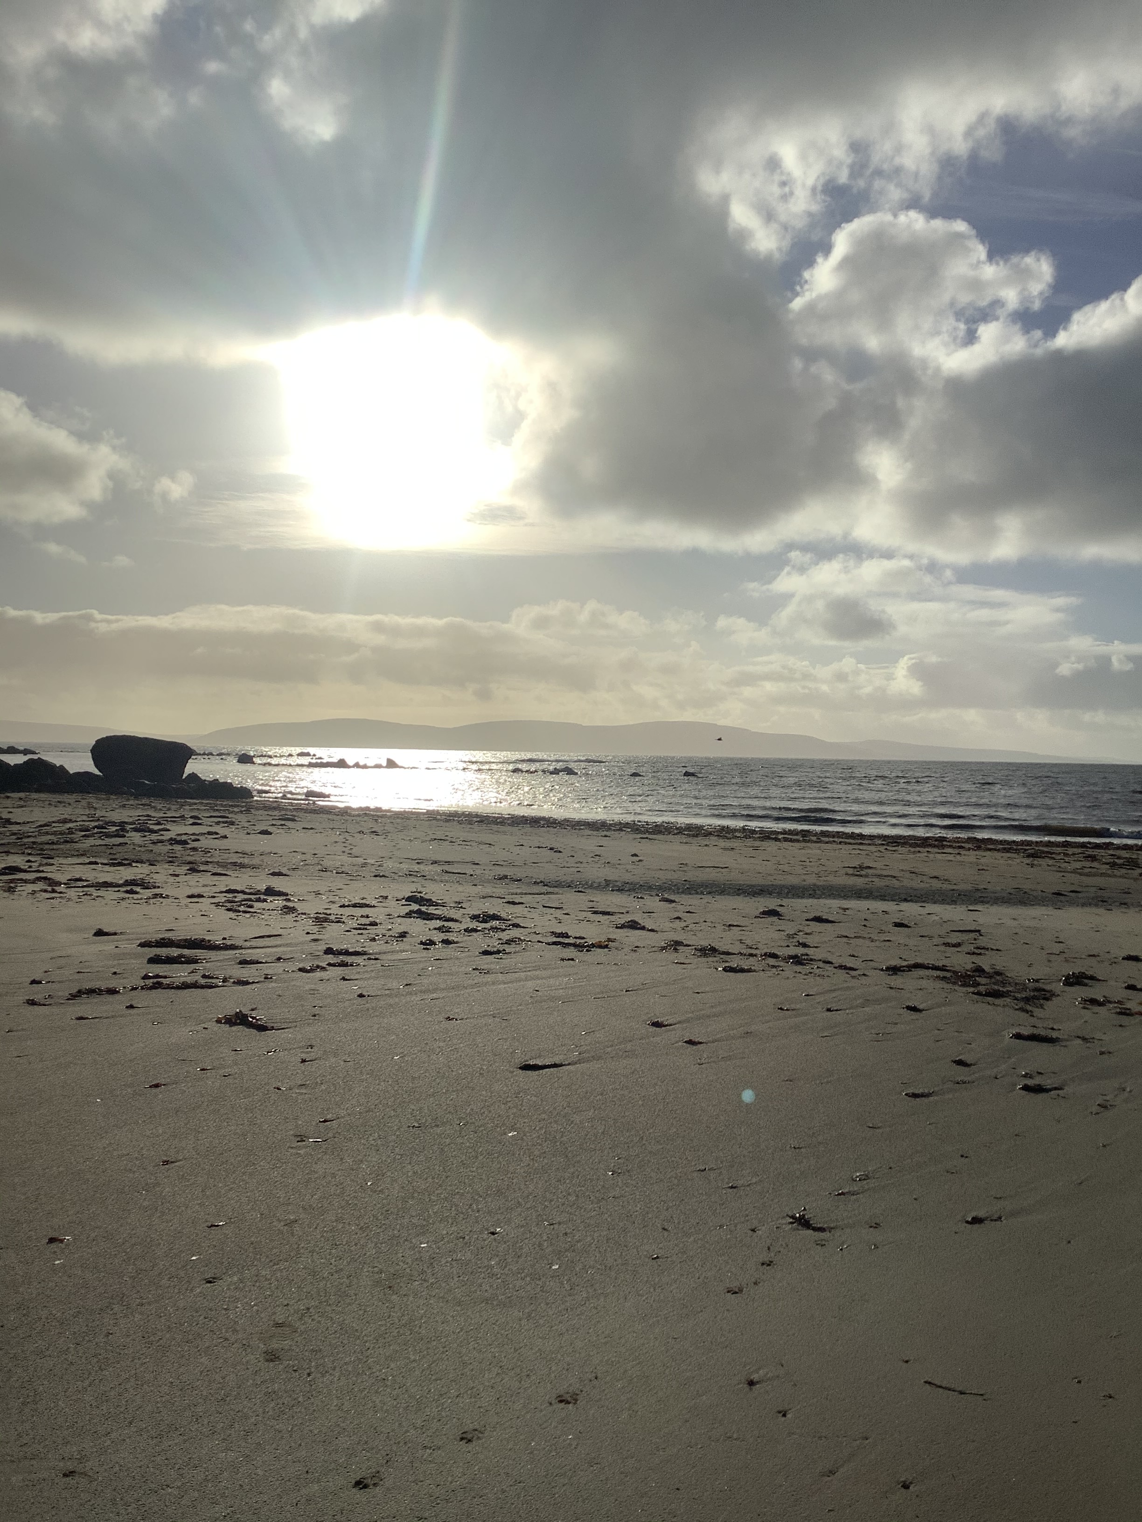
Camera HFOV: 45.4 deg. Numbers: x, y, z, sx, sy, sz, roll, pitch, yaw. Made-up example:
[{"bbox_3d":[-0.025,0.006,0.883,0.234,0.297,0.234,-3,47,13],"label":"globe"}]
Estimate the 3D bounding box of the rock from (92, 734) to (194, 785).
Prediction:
[{"bbox_3d":[-14.938,-0.021,47.500,3.400,1.850,2.500,1,0,-17],"label":"rock"}]

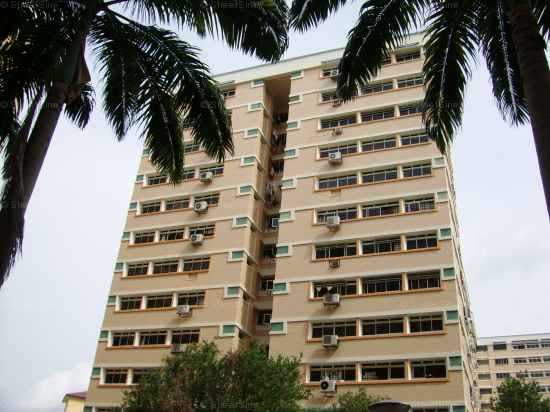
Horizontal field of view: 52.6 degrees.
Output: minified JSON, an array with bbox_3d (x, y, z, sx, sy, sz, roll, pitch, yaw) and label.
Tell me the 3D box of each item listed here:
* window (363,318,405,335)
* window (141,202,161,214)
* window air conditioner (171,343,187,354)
[{"bbox_3d":[6.404,7.214,32.836,2.510,1.130,0.100,-7,-33,20],"label":"window"},{"bbox_3d":[-9.910,0.256,44.617,1.930,1.020,0.140,-7,-33,20],"label":"window"},{"bbox_3d":[-6.600,9.793,38.130,0.820,0.600,0.320,-7,-33,20],"label":"window air conditioner"}]

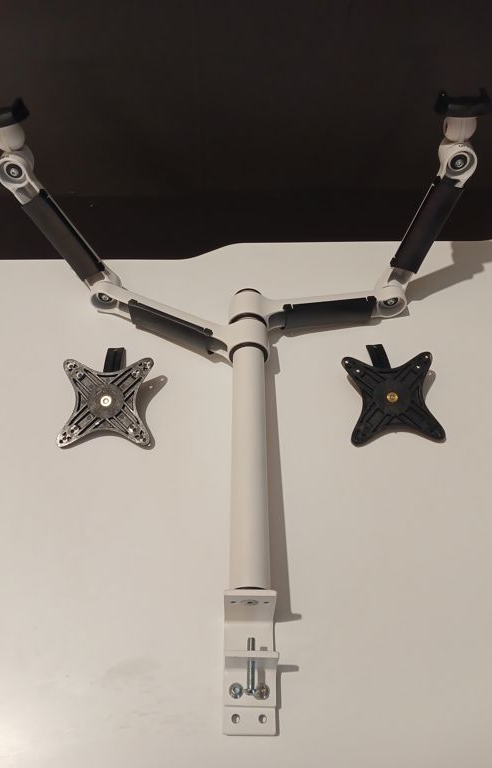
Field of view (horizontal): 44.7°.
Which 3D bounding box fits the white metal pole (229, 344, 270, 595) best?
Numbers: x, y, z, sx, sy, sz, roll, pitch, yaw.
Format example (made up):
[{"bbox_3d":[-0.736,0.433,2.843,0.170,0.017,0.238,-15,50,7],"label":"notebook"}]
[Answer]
[{"bbox_3d":[0.004,0.076,0.679,0.040,0.040,0.324,0,51,0],"label":"white metal pole"}]

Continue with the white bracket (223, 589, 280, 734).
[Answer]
[{"bbox_3d":[0.004,0.259,0.559,0.050,0.078,0.104,0,51,0],"label":"white bracket"}]

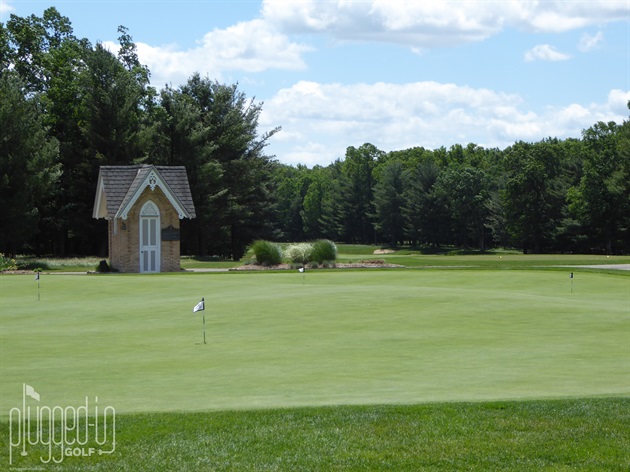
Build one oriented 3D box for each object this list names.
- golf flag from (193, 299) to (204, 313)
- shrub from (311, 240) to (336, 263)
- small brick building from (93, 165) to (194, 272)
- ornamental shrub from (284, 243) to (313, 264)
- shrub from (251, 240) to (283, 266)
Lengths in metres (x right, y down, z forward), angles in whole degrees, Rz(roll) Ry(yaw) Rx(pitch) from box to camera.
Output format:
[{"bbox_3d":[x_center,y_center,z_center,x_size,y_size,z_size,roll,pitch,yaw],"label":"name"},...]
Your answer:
[{"bbox_3d":[-1.776,1.064,27.300,0.180,0.220,0.040,0,0,0],"label":"golf flag"},{"bbox_3d":[0.434,0.766,91.000,1.350,1.270,1.350,0,0,0],"label":"shrub"},{"bbox_3d":[-7.260,-0.720,75.300,3.680,4.550,3.600,0,0,-17],"label":"small brick building"},{"bbox_3d":[-0.794,0.896,91.300,1.450,1.130,1.400,0,0,0],"label":"ornamental shrub"},{"bbox_3d":[-2.450,0.842,91.000,1.580,1.240,1.500,0,0,0],"label":"shrub"}]

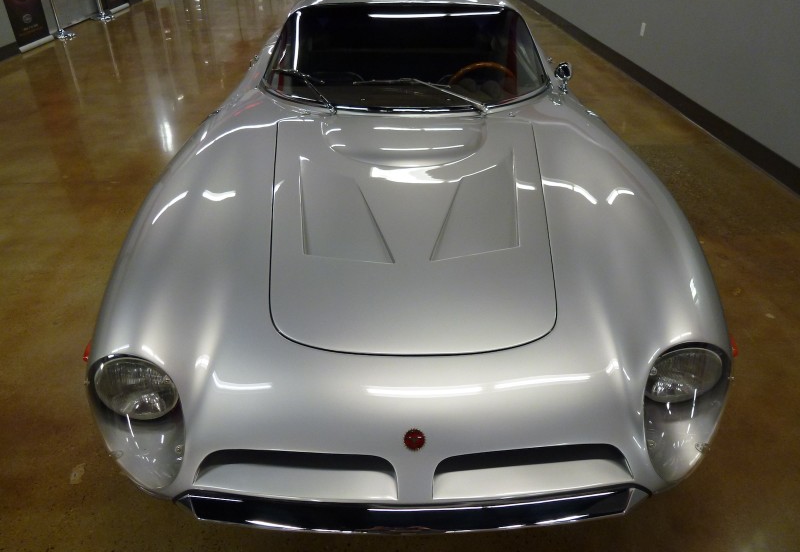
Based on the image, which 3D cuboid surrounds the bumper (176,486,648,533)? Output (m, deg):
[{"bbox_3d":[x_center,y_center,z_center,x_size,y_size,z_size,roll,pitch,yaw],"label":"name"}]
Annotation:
[{"bbox_3d":[0.037,0.499,1.254,1.086,0.100,0.120,0,34,-2],"label":"bumper"}]

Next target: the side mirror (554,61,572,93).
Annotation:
[{"bbox_3d":[0.750,-0.915,2.546,0.090,0.155,0.090,0,34,-2],"label":"side mirror"}]

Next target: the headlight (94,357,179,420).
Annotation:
[{"bbox_3d":[-0.568,0.228,1.214,0.180,0.180,0.090,0,34,-2],"label":"headlight"}]

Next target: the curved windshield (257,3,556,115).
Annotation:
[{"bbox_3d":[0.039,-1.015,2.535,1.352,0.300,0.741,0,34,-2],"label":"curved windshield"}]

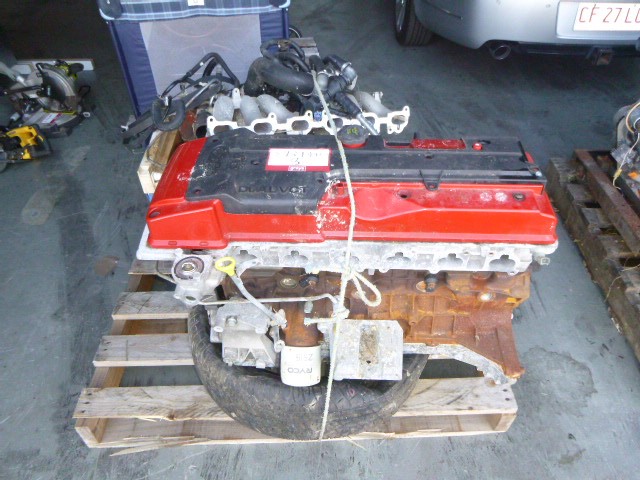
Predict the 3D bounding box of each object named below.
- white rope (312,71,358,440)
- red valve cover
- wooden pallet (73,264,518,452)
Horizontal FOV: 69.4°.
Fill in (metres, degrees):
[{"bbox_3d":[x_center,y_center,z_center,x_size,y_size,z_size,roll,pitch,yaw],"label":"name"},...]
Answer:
[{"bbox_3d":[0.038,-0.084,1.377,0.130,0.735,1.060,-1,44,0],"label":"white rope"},{"bbox_3d":[0.064,-0.115,0.962,0.790,0.117,0.262,1,44,2],"label":"red valve cover"},{"bbox_3d":[-0.069,0.123,1.614,1.140,0.135,1.100,-1,44,0],"label":"wooden pallet"}]

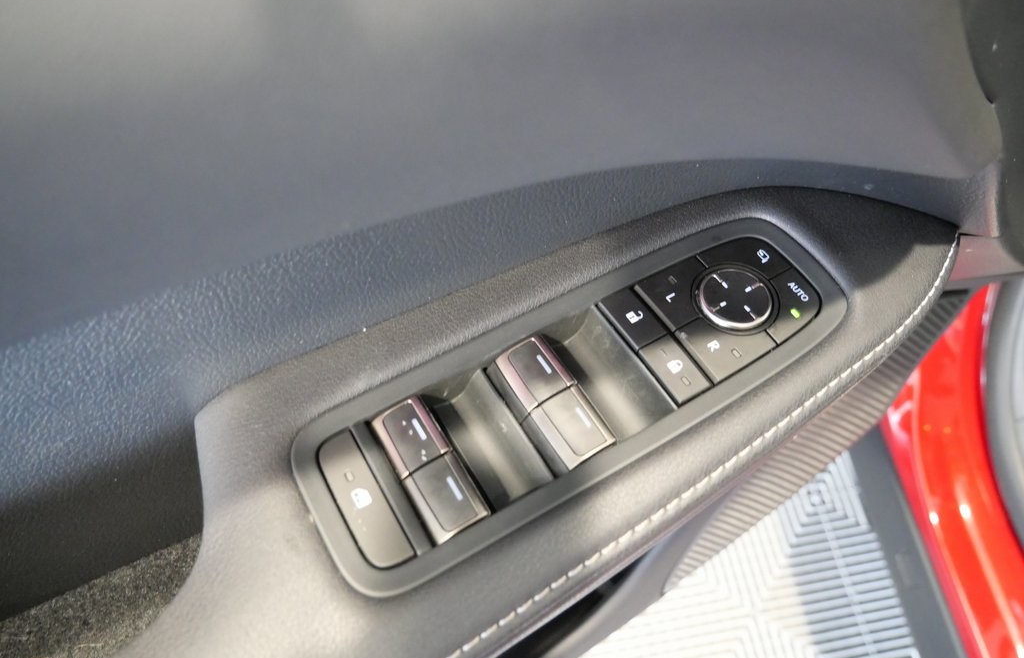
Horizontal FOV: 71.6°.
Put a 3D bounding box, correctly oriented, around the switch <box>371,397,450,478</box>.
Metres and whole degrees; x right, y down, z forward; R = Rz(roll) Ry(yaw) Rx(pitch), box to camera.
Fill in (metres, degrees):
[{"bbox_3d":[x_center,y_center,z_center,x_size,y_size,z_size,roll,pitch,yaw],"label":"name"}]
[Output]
[{"bbox_3d":[-0.034,0.039,0.246,0.020,0.010,0.026,-28,62,-13],"label":"switch"}]

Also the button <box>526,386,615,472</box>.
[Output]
[{"bbox_3d":[0.020,0.036,0.244,0.022,0.010,0.025,-28,62,-13],"label":"button"}]

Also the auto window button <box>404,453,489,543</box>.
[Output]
[{"bbox_3d":[-0.021,0.057,0.234,0.020,0.010,0.026,-28,62,-13],"label":"auto window button"}]

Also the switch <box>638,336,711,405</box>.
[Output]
[{"bbox_3d":[0.058,0.016,0.254,0.016,0.006,0.025,-28,62,-13],"label":"switch"}]

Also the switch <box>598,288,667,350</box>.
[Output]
[{"bbox_3d":[0.045,-0.003,0.265,0.015,0.006,0.025,-28,62,-13],"label":"switch"}]

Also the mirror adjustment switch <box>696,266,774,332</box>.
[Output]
[{"bbox_3d":[0.082,-0.010,0.264,0.026,0.006,0.026,-2,59,3],"label":"mirror adjustment switch"}]

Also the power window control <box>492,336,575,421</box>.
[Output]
[{"bbox_3d":[0.007,0.017,0.256,0.022,0.010,0.026,-28,62,-13],"label":"power window control"}]

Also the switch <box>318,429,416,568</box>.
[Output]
[{"bbox_3d":[-0.049,0.057,0.235,0.015,0.006,0.051,-28,62,-13],"label":"switch"}]

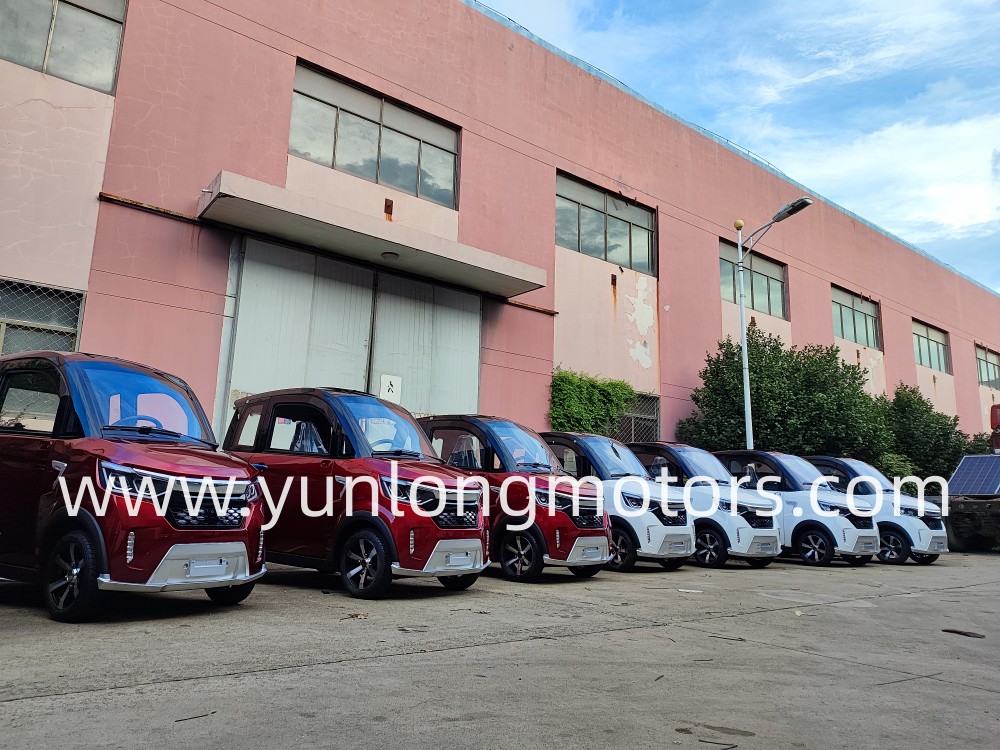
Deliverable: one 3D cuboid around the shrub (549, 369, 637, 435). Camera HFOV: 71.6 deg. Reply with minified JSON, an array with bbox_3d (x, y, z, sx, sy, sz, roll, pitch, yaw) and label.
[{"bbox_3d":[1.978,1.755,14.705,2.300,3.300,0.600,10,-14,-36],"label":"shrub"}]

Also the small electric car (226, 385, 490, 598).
[{"bbox_3d":[-1.357,1.019,6.256,2.860,1.700,1.160,-8,-15,39],"label":"small electric car"}]

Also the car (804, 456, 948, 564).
[{"bbox_3d":[5.860,2.241,11.645,1.160,1.700,2.860,9,-14,-33],"label":"car"}]

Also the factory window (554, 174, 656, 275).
[{"bbox_3d":[2.520,-3.507,16.448,3.410,1.810,0.200,10,-14,-36],"label":"factory window"}]

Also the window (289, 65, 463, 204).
[{"bbox_3d":[-2.230,-4.329,12.914,3.440,1.810,0.200,10,-14,-36],"label":"window"}]

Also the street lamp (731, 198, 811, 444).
[{"bbox_3d":[5.869,-0.046,14.482,0.320,7.300,1.850,10,-14,-36],"label":"street lamp"}]

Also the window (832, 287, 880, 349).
[{"bbox_3d":[12.080,-1.873,23.564,3.410,1.810,0.200,10,-14,-36],"label":"window"}]

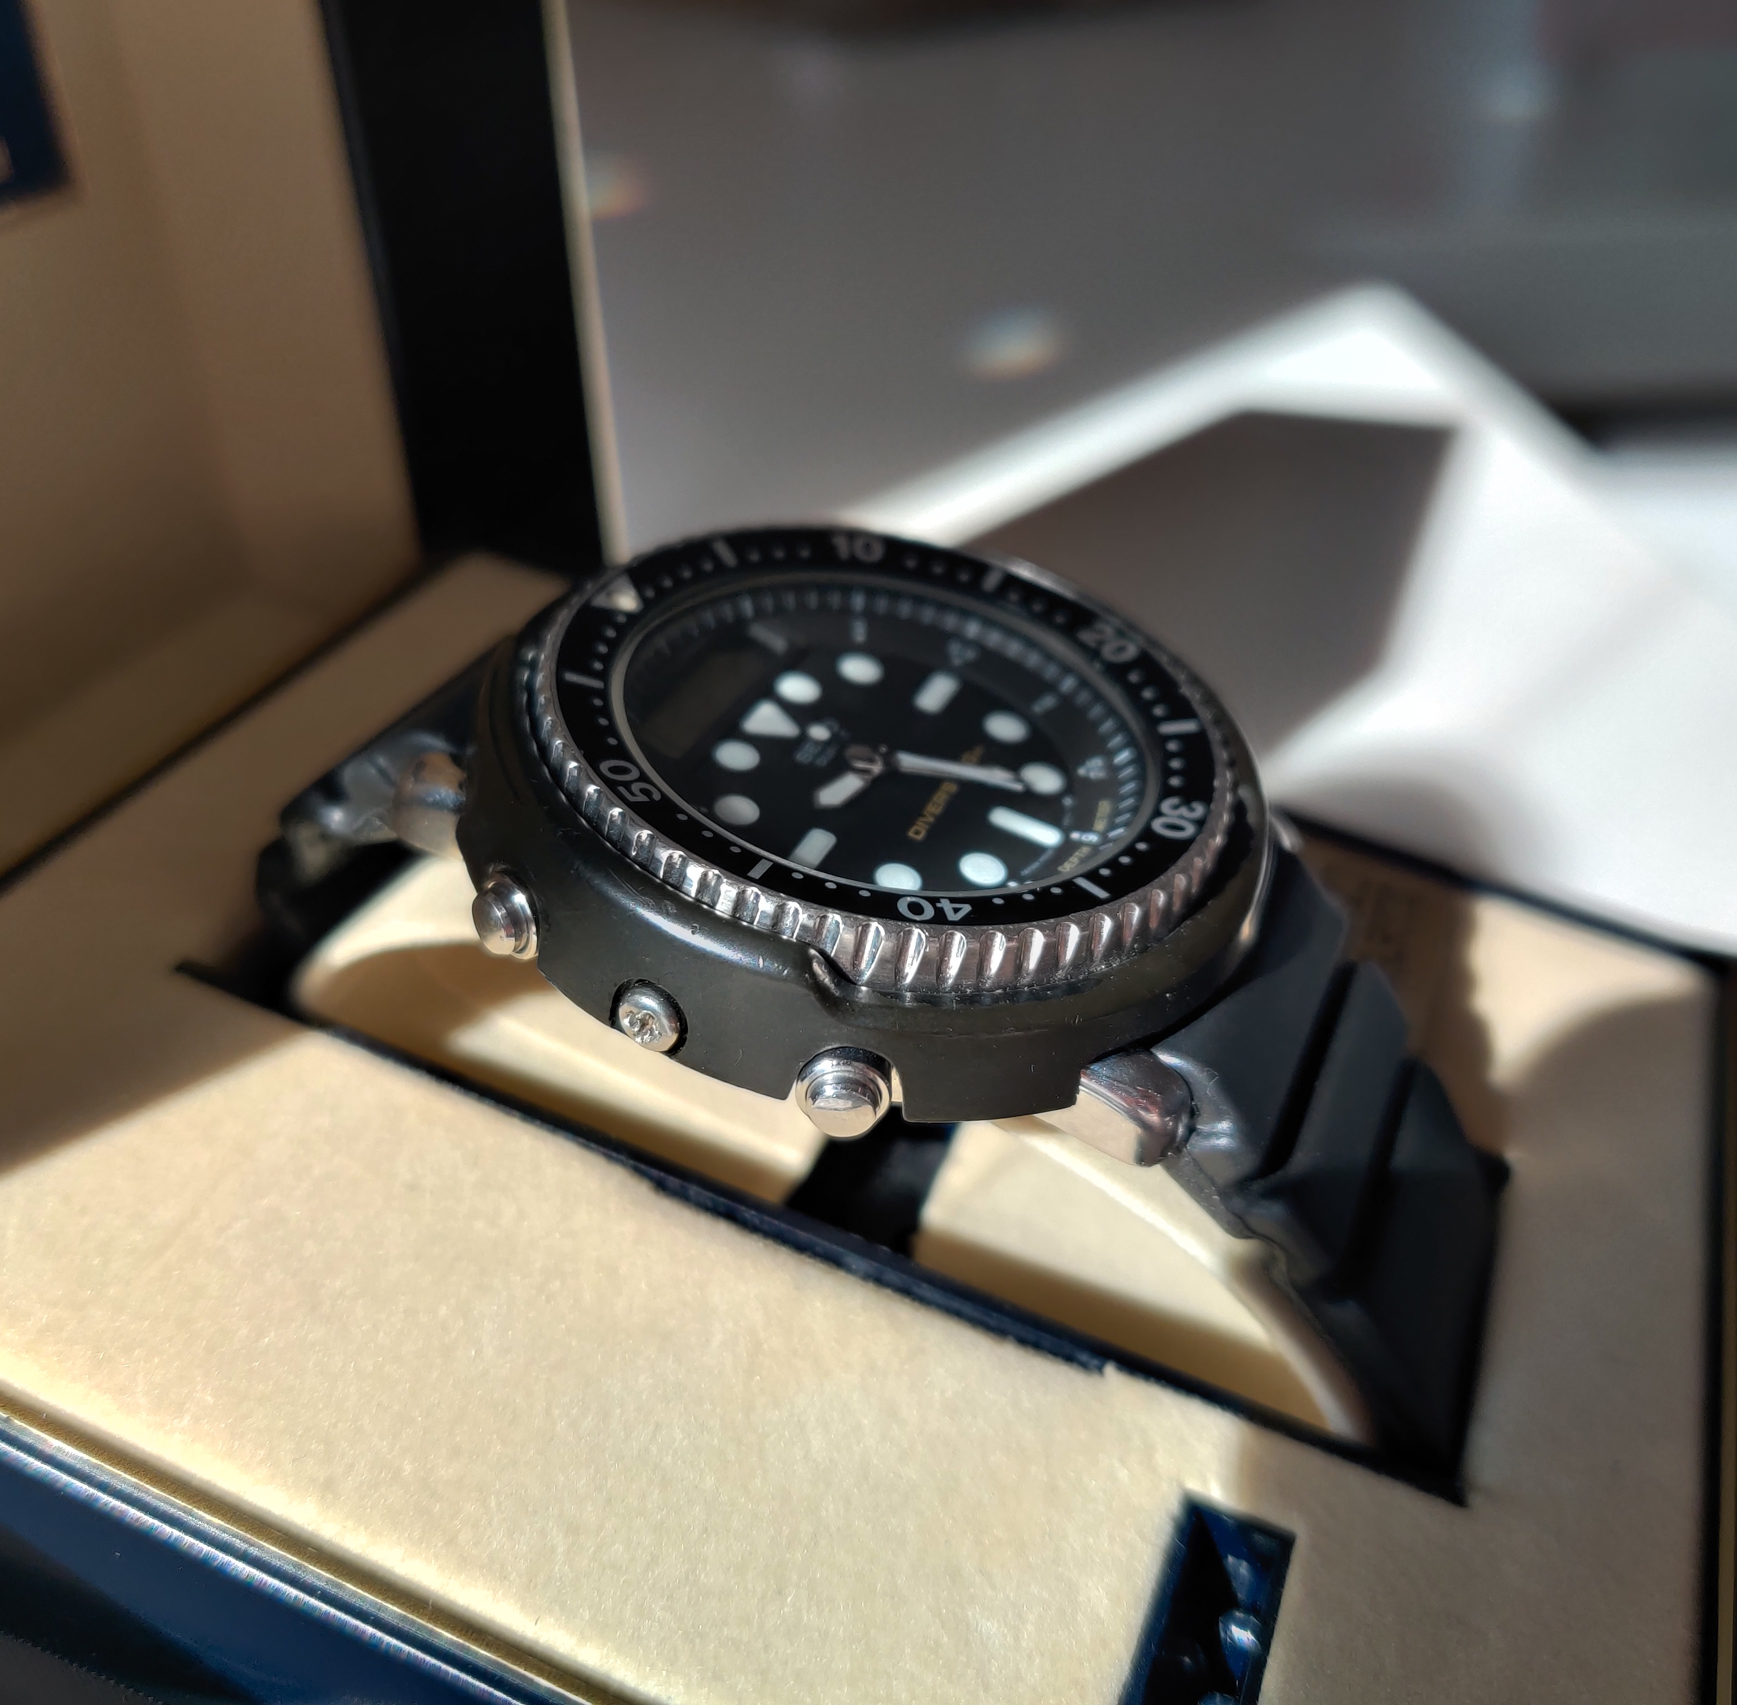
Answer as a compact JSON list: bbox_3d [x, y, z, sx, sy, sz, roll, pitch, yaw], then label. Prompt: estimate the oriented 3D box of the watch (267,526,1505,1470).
[{"bbox_3d":[0.001,0.010,0.113,0.081,0.045,0.048,23,39,12],"label":"watch"}]

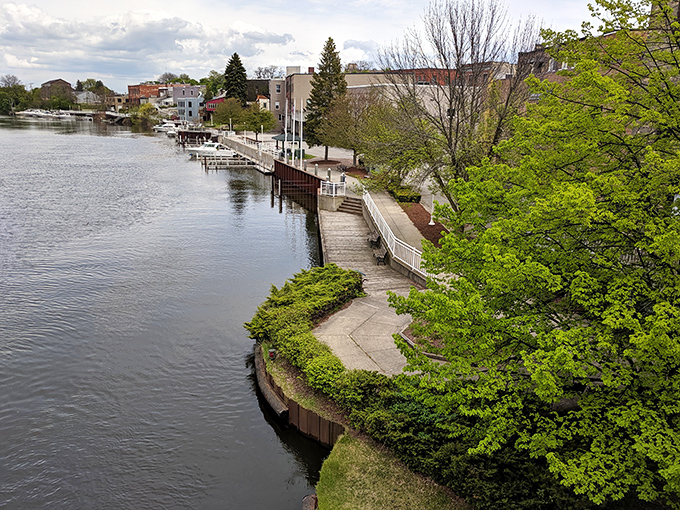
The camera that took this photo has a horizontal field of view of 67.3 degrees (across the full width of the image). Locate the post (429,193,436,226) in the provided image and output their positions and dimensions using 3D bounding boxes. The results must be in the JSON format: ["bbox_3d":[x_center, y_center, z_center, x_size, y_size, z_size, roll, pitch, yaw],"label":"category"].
[{"bbox_3d":[6.391,-3.658,34.649,0.413,3.334,0.413,2,17,0],"label":"post"}]

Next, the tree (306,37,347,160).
[{"bbox_3d":[-1.605,-19.747,65.577,5.442,15.149,5.442,2,17,0],"label":"tree"}]

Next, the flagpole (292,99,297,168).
[{"bbox_3d":[-5.441,-14.338,60.091,0.240,7.798,0.240,2,17,0],"label":"flagpole"}]

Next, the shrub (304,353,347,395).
[{"bbox_3d":[-0.450,3.682,15.866,1.370,1.015,1.421,2,17,0],"label":"shrub"}]

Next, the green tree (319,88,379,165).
[{"bbox_3d":[1.275,-15.433,62.018,7.816,9.146,7.816,2,17,0],"label":"green tree"}]

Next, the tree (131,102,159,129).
[{"bbox_3d":[-51.516,-36.595,134.575,7.431,6.617,7.431,2,17,0],"label":"tree"}]

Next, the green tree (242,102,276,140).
[{"bbox_3d":[-15.011,-24.815,95.228,6.782,6.738,6.782,2,17,0],"label":"green tree"}]

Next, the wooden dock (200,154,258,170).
[{"bbox_3d":[-15.760,-12.718,70.950,6.856,1.421,7.707,-5,18,-22],"label":"wooden dock"}]

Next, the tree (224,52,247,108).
[{"bbox_3d":[-24.089,-38.102,118.063,5.660,16.244,5.660,2,17,0],"label":"tree"}]

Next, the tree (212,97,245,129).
[{"bbox_3d":[-24.526,-31.098,112.844,7.359,7.099,7.359,2,17,0],"label":"tree"}]

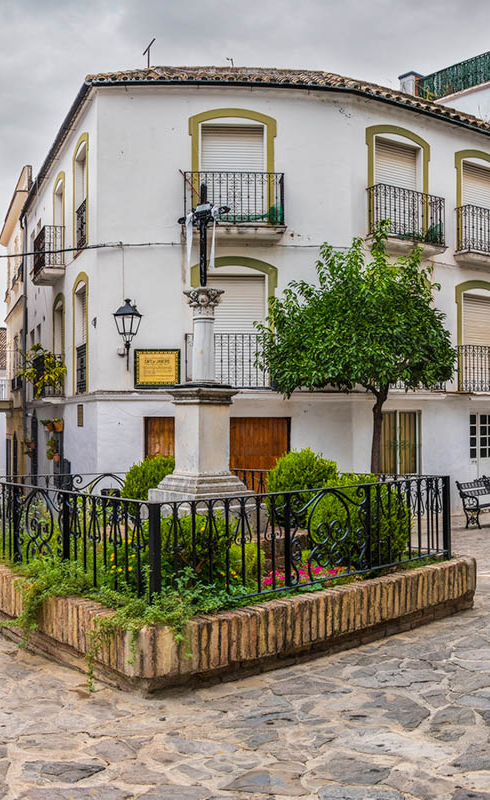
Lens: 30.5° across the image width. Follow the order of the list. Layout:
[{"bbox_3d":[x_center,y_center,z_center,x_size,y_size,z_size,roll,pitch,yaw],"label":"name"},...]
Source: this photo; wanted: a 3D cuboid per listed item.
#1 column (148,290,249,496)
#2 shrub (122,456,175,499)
[{"bbox_3d":[-0.450,-0.020,9.300,0.780,2.300,0.780,0,0,-41],"label":"column"},{"bbox_3d":[-1.000,0.950,10.050,0.670,0.670,0.670,0,0,0],"label":"shrub"}]

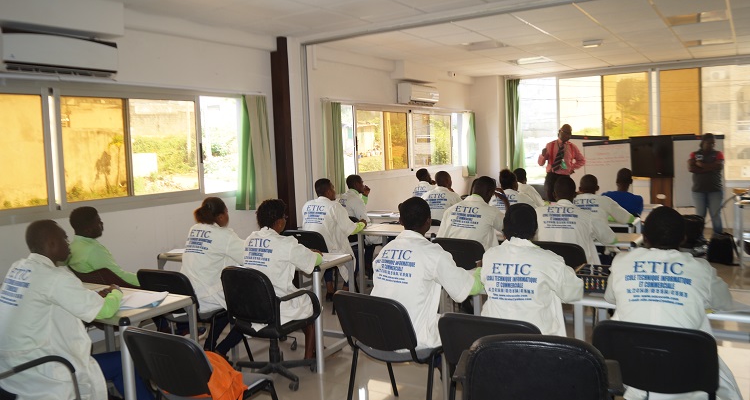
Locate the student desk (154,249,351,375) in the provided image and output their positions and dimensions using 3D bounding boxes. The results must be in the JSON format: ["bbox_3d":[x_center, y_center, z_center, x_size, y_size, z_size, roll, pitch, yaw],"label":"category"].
[{"bbox_3d":[-0.960,0.789,4.447,1.580,0.760,0.470,1,6,30],"label":"student desk"}]

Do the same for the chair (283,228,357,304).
[{"bbox_3d":[-0.496,0.678,5.610,0.520,0.800,0.560,2,7,34],"label":"chair"}]

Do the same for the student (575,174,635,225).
[{"bbox_3d":[2.153,0.351,5.518,0.620,1.190,0.720,2,7,34],"label":"student"}]

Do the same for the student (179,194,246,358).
[{"bbox_3d":[-1.187,0.585,4.150,0.500,1.240,0.760,1,7,32],"label":"student"}]

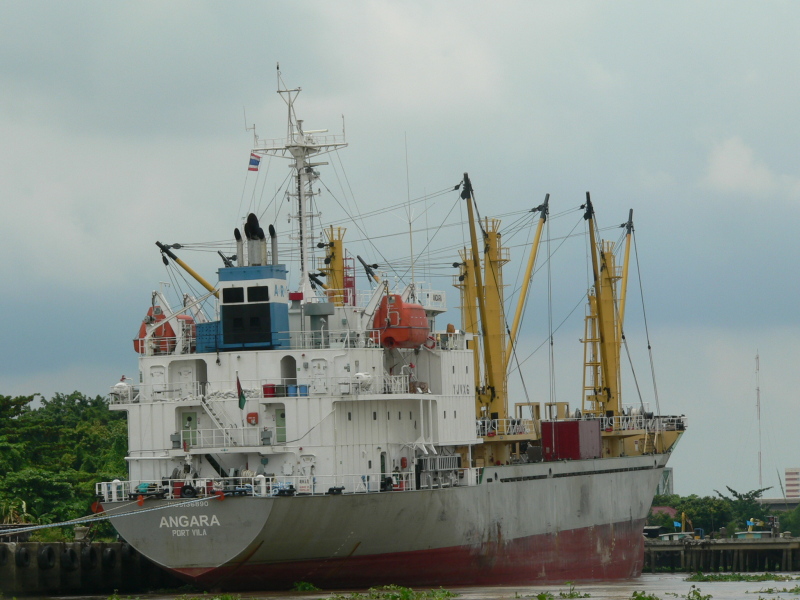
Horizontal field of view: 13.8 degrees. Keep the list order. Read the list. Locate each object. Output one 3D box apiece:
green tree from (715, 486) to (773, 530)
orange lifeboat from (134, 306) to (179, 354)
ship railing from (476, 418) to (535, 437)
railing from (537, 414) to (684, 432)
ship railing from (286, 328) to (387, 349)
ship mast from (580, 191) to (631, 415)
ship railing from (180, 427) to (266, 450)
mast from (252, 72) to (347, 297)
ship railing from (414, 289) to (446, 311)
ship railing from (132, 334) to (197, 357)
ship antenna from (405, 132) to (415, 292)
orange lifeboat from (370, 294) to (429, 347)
[{"bbox_3d":[41.576,25.599,400.000,7.000,6.300,6.500,-1,-4,0],"label":"green tree"},{"bbox_3d":[-12.189,1.685,174.000,2.300,2.800,5.200,-2,-3,18],"label":"orange lifeboat"},{"bbox_3d":[6.268,7.516,194.500,0.100,0.980,14.000,-2,-2,16],"label":"ship railing"},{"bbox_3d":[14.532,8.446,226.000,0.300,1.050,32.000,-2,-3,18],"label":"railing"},{"bbox_3d":[-3.259,2.011,167.000,5.200,1.000,0.120,-2,-3,18],"label":"ship railing"},{"bbox_3d":[13.622,0.429,218.000,2.300,14.800,5.000,-2,-3,18],"label":"ship mast"},{"bbox_3d":[-8.823,6.888,165.200,4.700,0.970,0.100,-2,-2,16],"label":"ship railing"},{"bbox_3d":[-5.295,-6.116,175.000,5.100,11.900,1.900,-2,-3,18],"label":"mast"},{"bbox_3d":[1.580,-0.027,177.000,1.600,1.150,1.200,-2,-3,18],"label":"ship railing"},{"bbox_3d":[-12.117,2.423,171.500,3.300,1.000,0.100,-2,-2,16],"label":"ship railing"},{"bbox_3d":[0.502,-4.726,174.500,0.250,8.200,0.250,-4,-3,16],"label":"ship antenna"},{"bbox_3d":[0.180,1.106,170.000,2.350,2.750,5.200,-2,-2,16],"label":"orange lifeboat"}]

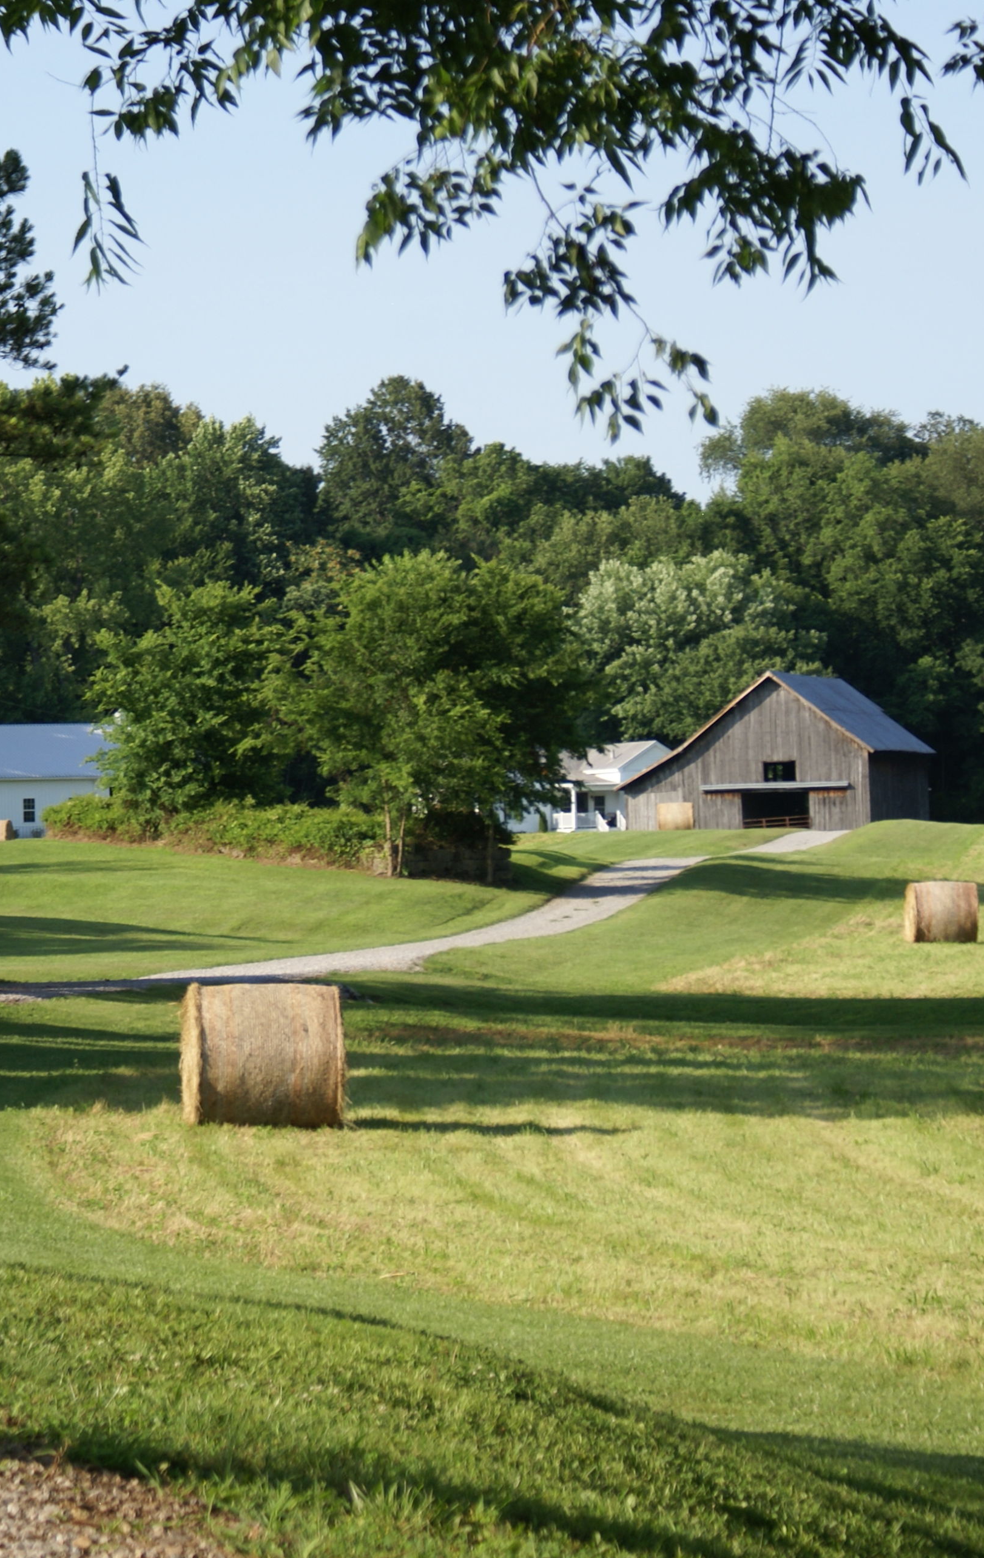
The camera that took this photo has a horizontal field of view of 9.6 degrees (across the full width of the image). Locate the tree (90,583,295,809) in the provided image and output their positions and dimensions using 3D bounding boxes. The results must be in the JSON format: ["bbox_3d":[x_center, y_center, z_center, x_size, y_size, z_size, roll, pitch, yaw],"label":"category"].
[{"bbox_3d":[-10.116,-2.459,197.000,7.000,8.400,6.800,-1,0,0],"label":"tree"}]

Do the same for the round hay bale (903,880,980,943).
[{"bbox_3d":[11.125,3.316,144.000,1.550,1.530,1.530,-1,0,-6],"label":"round hay bale"}]

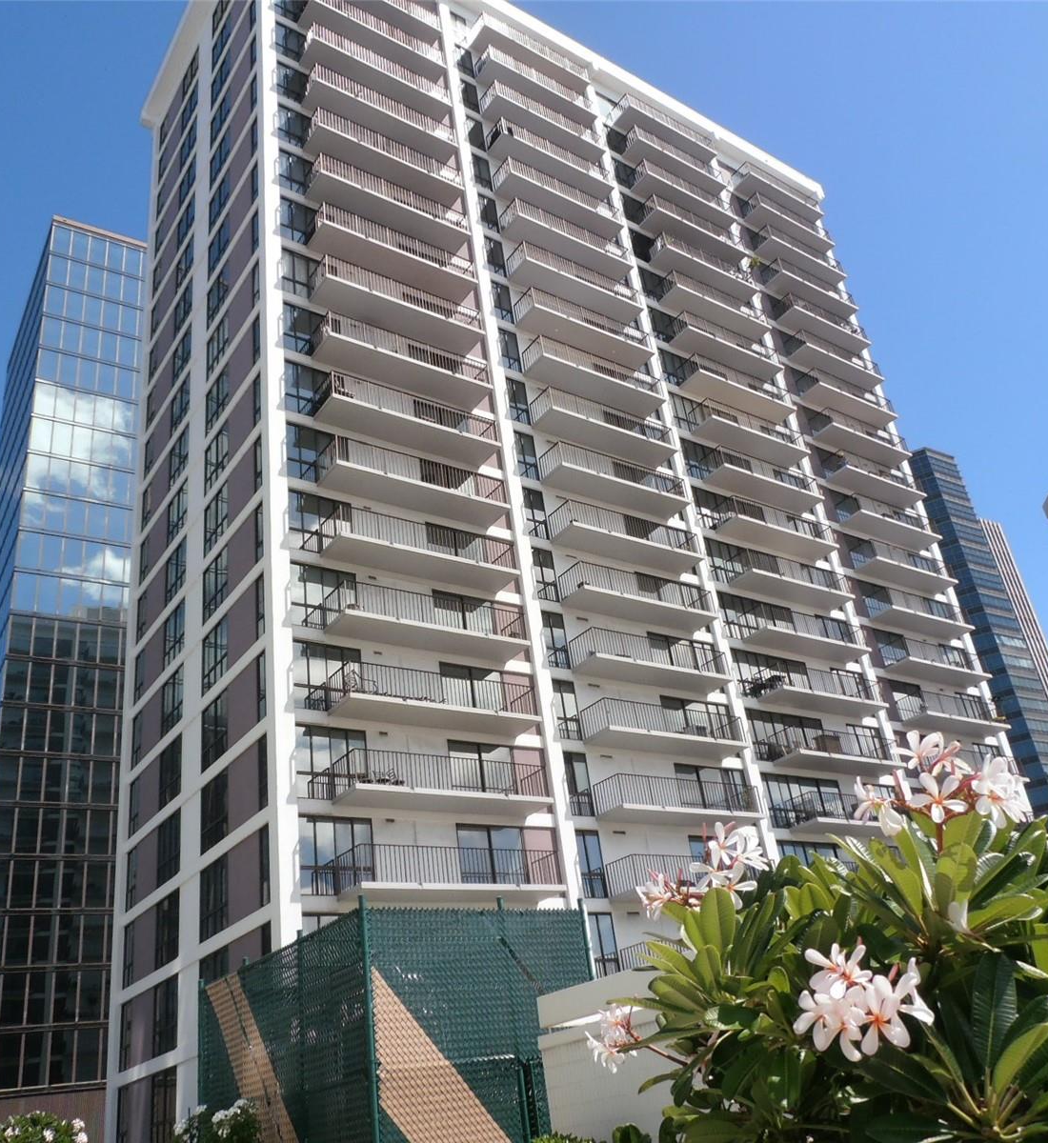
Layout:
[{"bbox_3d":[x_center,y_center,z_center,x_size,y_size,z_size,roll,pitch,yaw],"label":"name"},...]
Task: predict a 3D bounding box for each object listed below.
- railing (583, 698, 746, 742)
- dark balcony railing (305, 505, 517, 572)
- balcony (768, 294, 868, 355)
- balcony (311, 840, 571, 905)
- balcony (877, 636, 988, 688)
[{"bbox_3d":[5.267,5.882,39.280,6.796,1.040,1.412,12,-34,-34],"label":"railing"},{"bbox_3d":[-3.463,-0.738,36.271,6.918,1.086,1.430,12,-34,-34],"label":"dark balcony railing"},{"bbox_3d":[17.818,-14.577,63.057,6.891,1.238,1.485,12,-34,-34],"label":"balcony"},{"bbox_3d":[-2.043,8.896,30.879,6.958,1.205,1.611,12,-34,-34],"label":"balcony"},{"bbox_3d":[20.515,4.584,52.478,6.872,1.185,1.434,12,-34,-34],"label":"balcony"}]

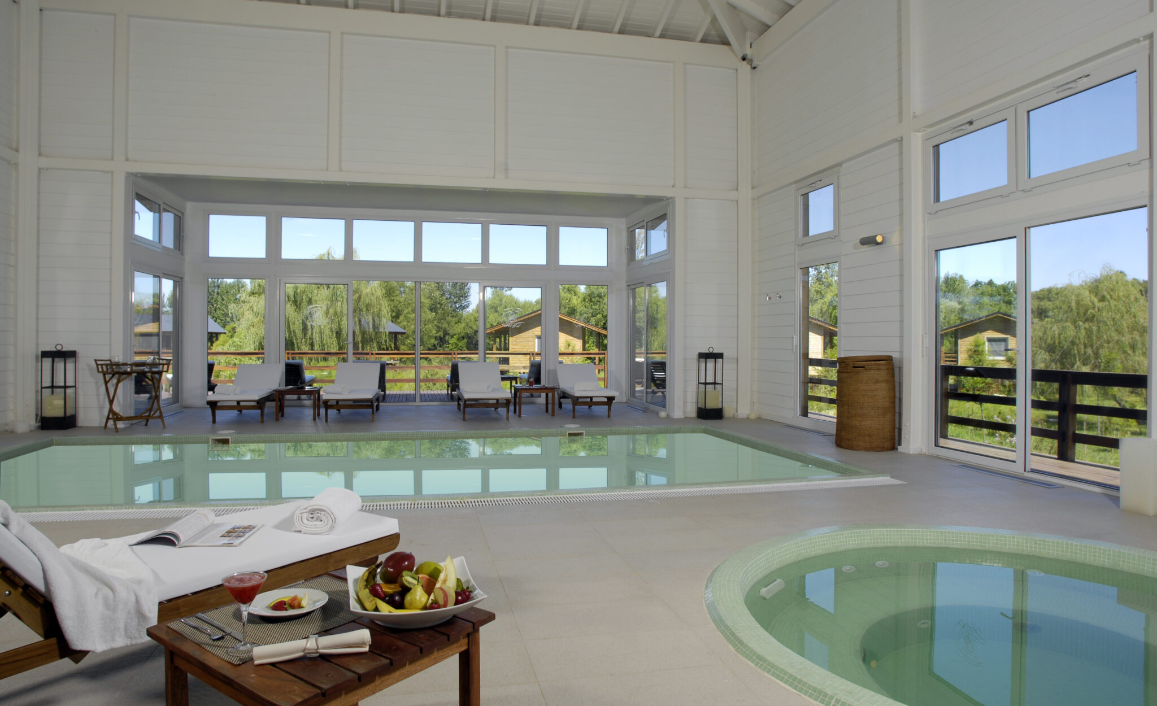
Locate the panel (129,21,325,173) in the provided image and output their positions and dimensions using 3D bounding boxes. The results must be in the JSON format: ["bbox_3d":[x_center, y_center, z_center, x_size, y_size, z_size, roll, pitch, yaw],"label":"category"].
[{"bbox_3d":[-4.530,-3.368,8.805,2.429,1.835,0.060,0,1,-11],"label":"panel"}]

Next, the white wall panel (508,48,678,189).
[{"bbox_3d":[0.211,-3.361,9.709,2.448,1.825,0.060,0,1,-11],"label":"white wall panel"}]

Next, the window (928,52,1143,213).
[{"bbox_3d":[3.970,-1.862,6.083,0.080,0.803,2.343,0,1,-11],"label":"window"}]

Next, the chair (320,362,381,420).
[{"bbox_3d":[-3.312,0.558,9.999,0.678,0.758,1.823,0,1,-14],"label":"chair"}]

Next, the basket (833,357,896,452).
[{"bbox_3d":[3.006,0.517,7.053,0.575,0.939,0.575,1,1,35],"label":"basket"}]

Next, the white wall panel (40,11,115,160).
[{"bbox_3d":[-6.290,-3.358,8.469,0.835,1.817,0.060,0,1,-11],"label":"white wall panel"}]

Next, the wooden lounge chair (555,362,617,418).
[{"bbox_3d":[0.115,0.590,10.943,0.650,0.810,1.760,0,1,-11],"label":"wooden lounge chair"}]

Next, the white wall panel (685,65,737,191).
[{"bbox_3d":[2.064,-3.499,10.510,0.873,1.895,0.050,0,1,-11],"label":"white wall panel"}]

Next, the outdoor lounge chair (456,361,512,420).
[{"bbox_3d":[-1.512,0.585,10.653,0.670,0.810,1.794,0,1,-12],"label":"outdoor lounge chair"}]

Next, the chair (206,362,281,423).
[{"bbox_3d":[-4.914,0.575,10.026,0.670,0.810,1.763,0,1,-14],"label":"chair"}]

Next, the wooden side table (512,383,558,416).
[{"bbox_3d":[-0.695,0.763,10.770,0.570,0.460,0.590,0,1,-11],"label":"wooden side table"}]

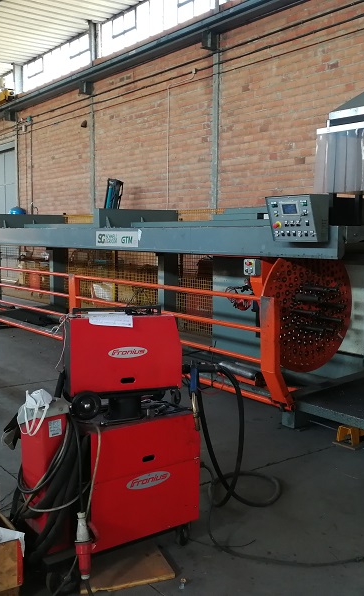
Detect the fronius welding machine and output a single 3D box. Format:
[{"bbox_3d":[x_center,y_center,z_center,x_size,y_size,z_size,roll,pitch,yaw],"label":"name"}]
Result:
[{"bbox_3d":[-0.391,0.685,3.168,0.880,1.280,0.470,-4,7,-34],"label":"fronius welding machine"}]

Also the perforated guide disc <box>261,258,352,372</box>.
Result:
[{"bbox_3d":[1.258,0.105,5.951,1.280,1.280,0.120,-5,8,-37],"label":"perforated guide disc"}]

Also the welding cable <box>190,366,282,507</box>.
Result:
[{"bbox_3d":[0.279,0.789,3.792,0.760,0.940,0.500,-4,7,-34],"label":"welding cable"}]

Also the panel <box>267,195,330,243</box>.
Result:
[{"bbox_3d":[0.913,-0.630,4.932,0.210,0.360,0.465,-5,8,-37],"label":"panel"}]

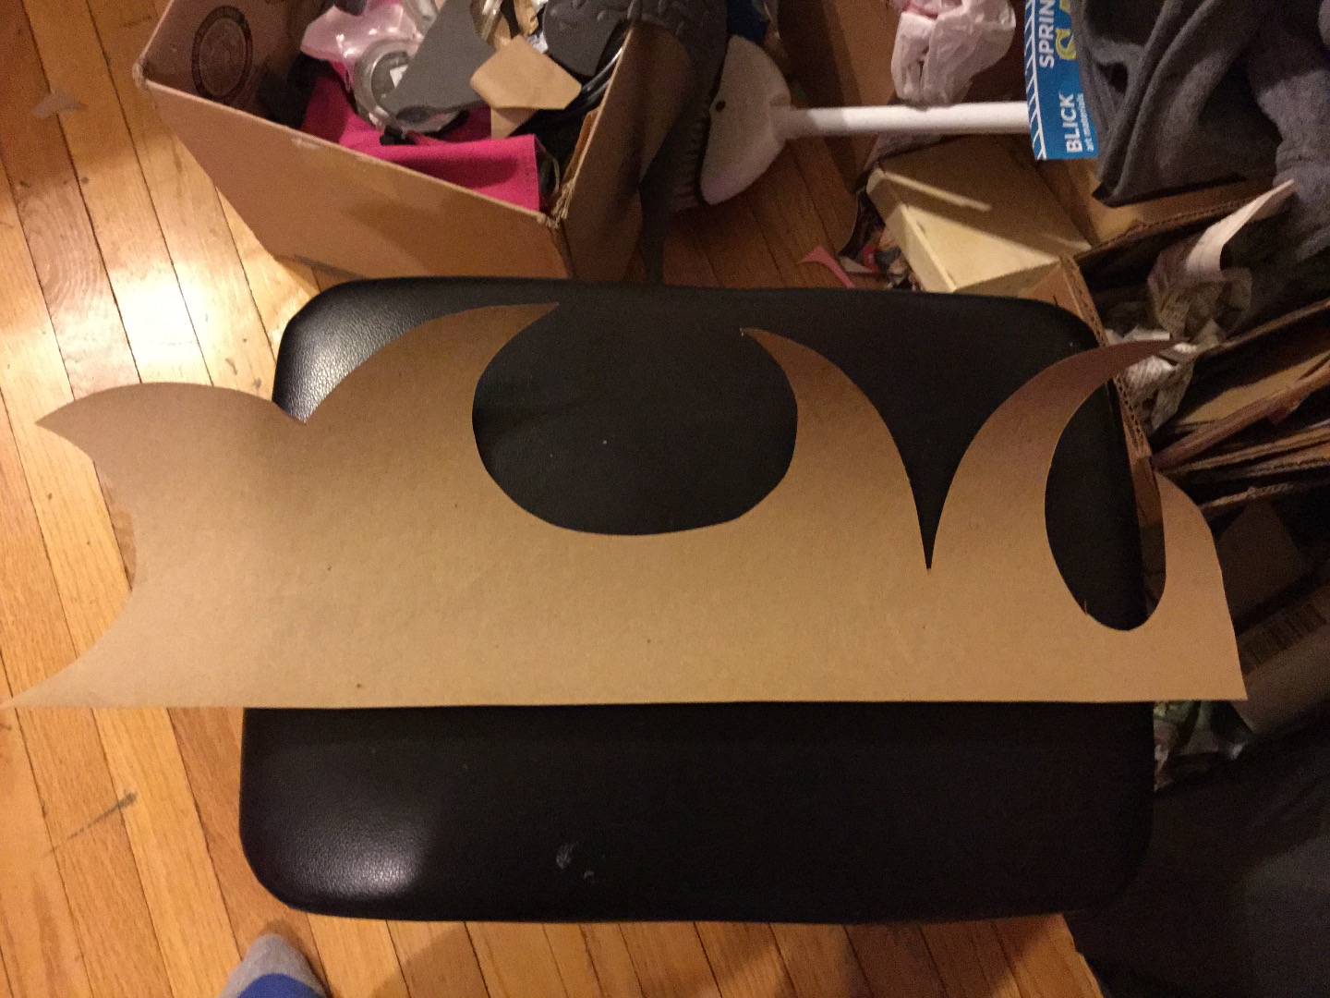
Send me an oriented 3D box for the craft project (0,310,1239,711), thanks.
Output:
[{"bbox_3d":[-0.012,-0.002,0.616,0.617,0.006,0.212,0,77,-3],"label":"craft project"}]

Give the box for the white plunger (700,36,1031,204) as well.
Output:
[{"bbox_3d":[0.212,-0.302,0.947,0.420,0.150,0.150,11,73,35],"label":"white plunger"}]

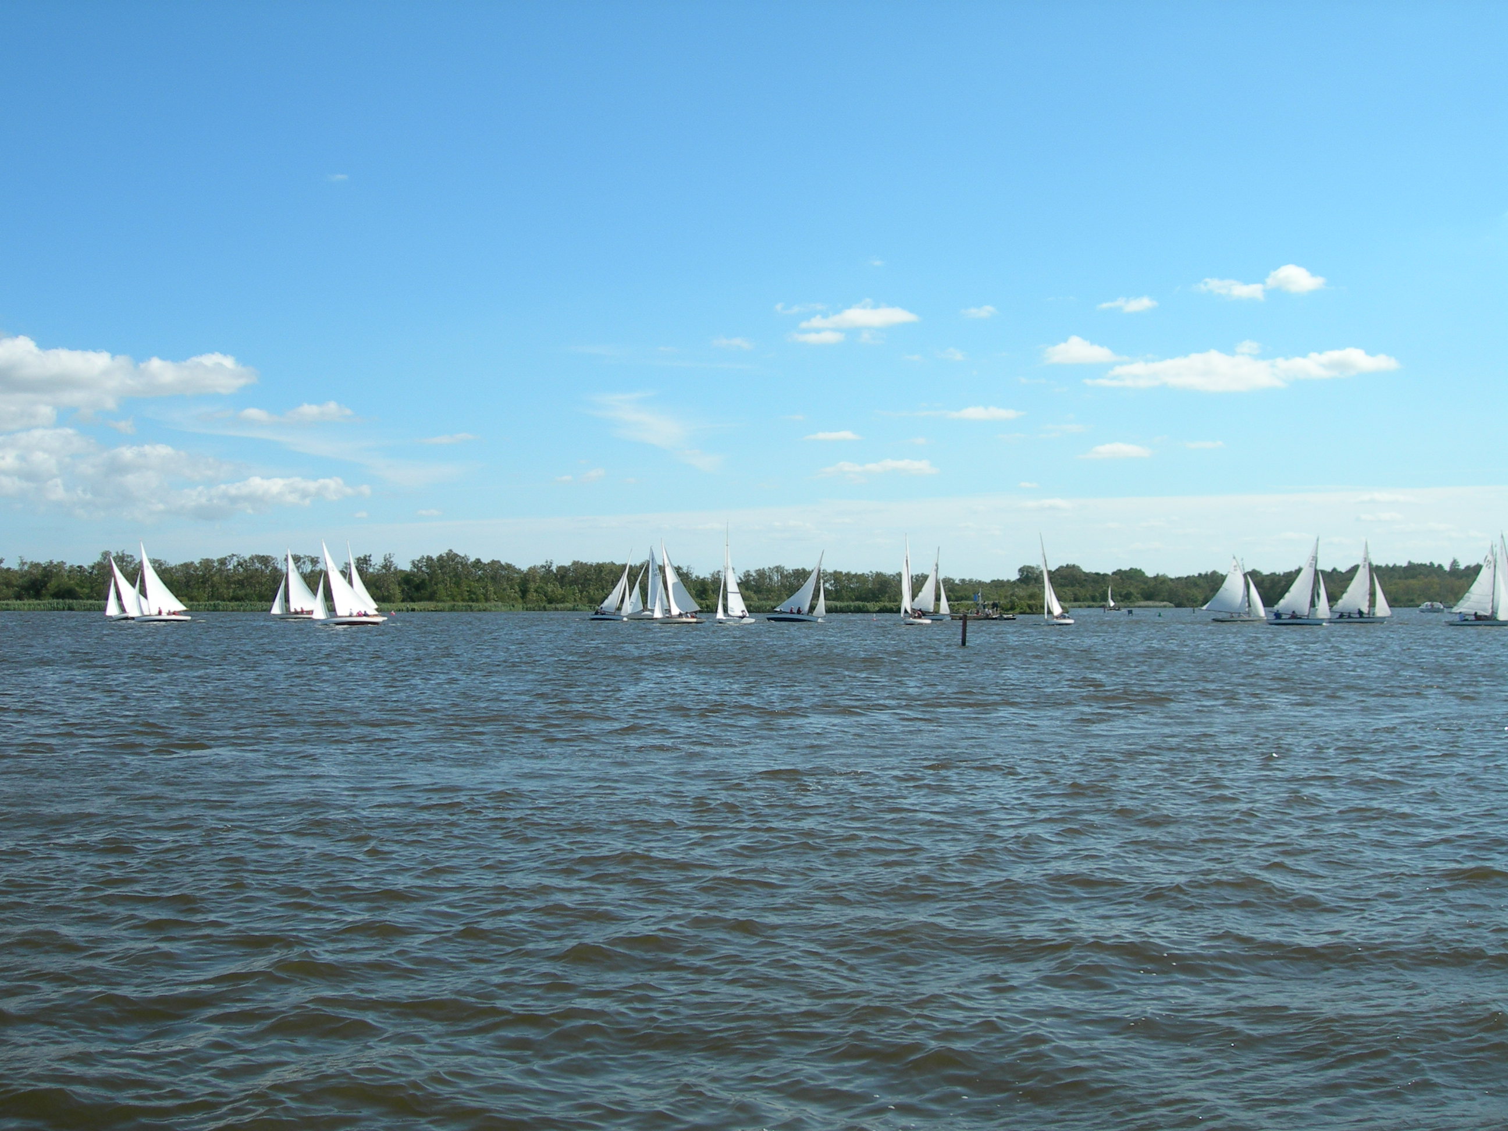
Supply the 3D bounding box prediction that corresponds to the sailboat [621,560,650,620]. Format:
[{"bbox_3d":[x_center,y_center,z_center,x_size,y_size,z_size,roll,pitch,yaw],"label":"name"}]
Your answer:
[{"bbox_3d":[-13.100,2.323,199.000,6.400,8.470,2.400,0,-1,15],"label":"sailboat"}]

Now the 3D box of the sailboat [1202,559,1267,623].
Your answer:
[{"bbox_3d":[53.363,2.652,184.000,7.000,7.270,2.300,0,-1,-8],"label":"sailboat"}]

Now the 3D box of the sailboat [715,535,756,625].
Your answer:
[{"bbox_3d":[-1.864,0.950,169.000,2.300,10.200,6.600,1,-1,-42],"label":"sailboat"}]

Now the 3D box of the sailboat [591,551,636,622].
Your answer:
[{"bbox_3d":[-16.637,2.278,194.000,2.200,8.280,6.500,1,-1,-44],"label":"sailboat"}]

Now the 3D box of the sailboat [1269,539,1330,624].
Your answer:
[{"bbox_3d":[54.640,1.624,166.000,6.400,8.800,2.200,0,-1,15],"label":"sailboat"}]

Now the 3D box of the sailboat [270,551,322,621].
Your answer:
[{"bbox_3d":[-57.510,2.369,208.000,6.900,8.730,2.200,0,-1,-12],"label":"sailboat"}]

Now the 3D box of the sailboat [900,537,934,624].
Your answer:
[{"bbox_3d":[16.560,1.495,168.000,2.100,9.090,6.600,0,-1,26],"label":"sailboat"}]

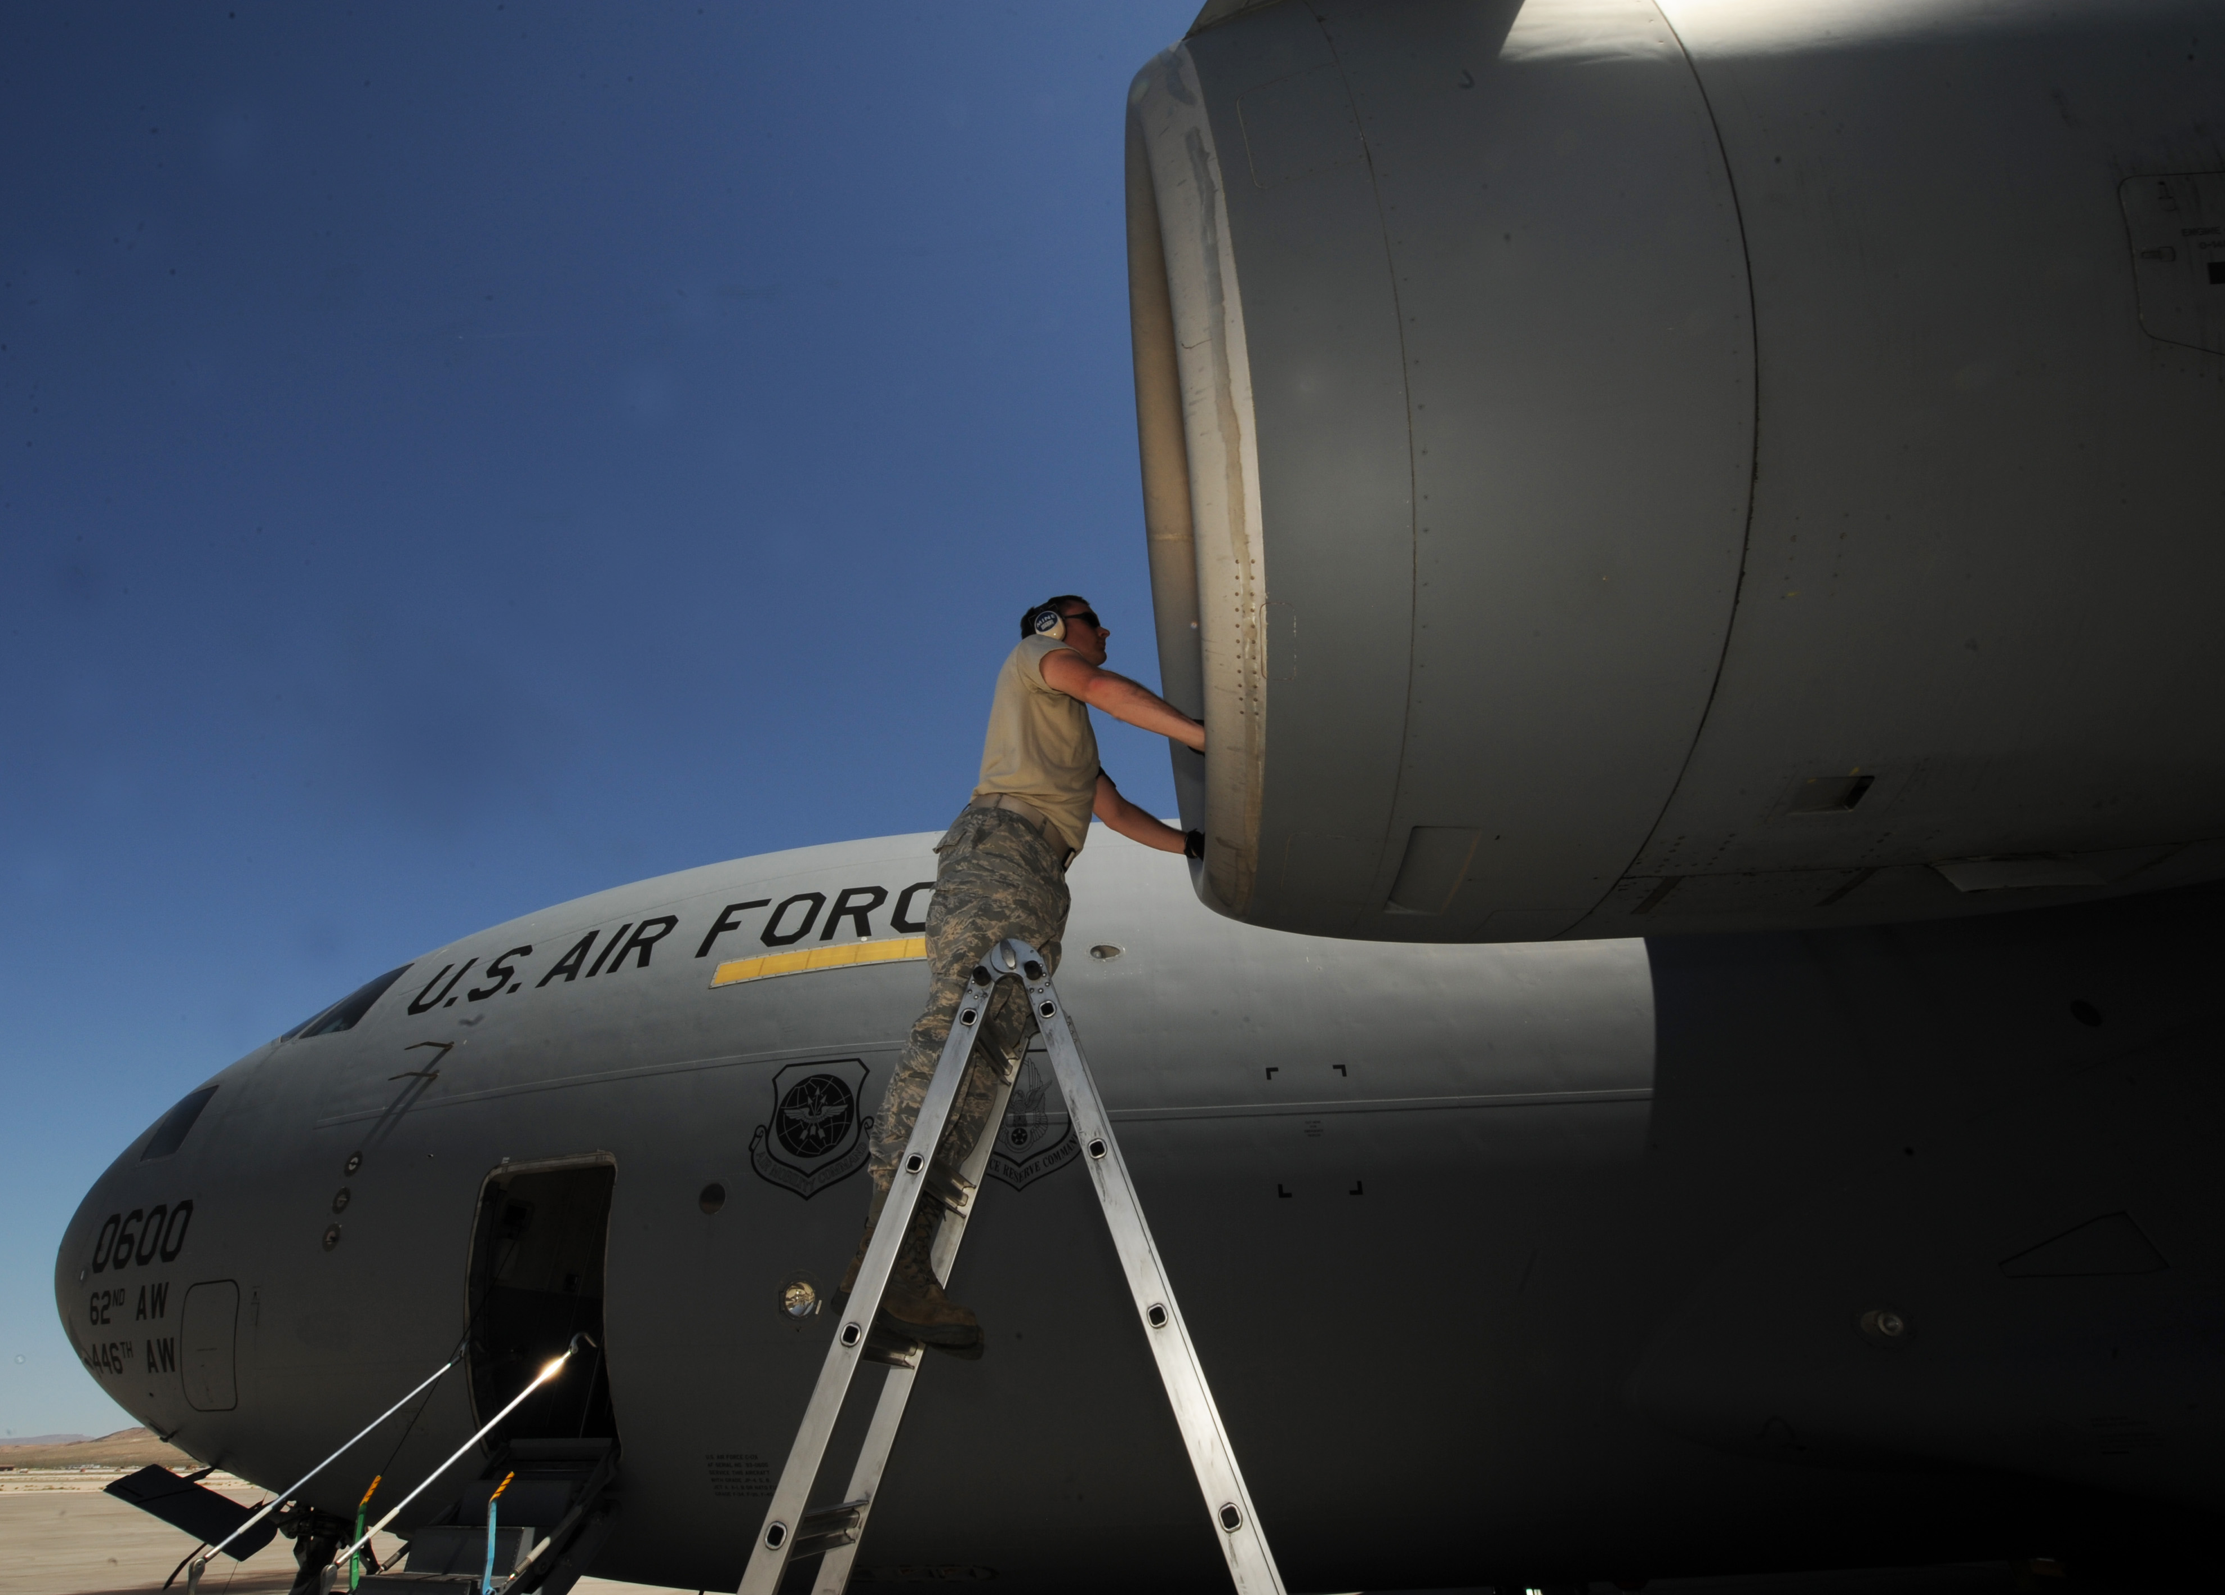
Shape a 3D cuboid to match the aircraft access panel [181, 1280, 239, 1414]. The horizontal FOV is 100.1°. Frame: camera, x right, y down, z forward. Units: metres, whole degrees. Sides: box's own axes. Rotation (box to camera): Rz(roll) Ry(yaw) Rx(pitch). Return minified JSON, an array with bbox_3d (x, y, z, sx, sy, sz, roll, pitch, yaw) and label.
[{"bbox_3d":[-6.500,3.945,6.720,0.650,0.870,0.080,-14,-11,18],"label":"aircraft access panel"}]

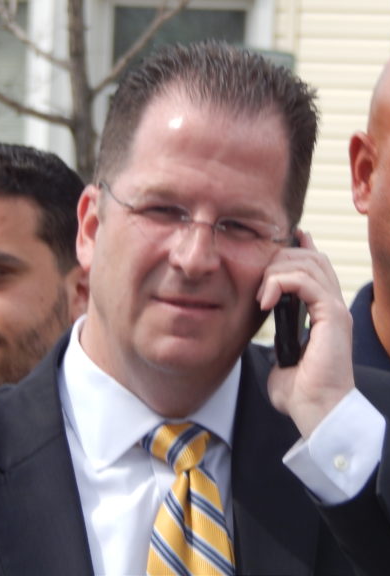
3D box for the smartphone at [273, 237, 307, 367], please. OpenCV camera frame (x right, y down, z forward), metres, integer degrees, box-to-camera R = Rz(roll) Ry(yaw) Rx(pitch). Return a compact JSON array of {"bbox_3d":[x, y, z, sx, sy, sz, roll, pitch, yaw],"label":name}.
[{"bbox_3d":[0.074,0.008,5.530,0.016,0.108,0.056,-1,-19,13],"label":"smartphone"}]

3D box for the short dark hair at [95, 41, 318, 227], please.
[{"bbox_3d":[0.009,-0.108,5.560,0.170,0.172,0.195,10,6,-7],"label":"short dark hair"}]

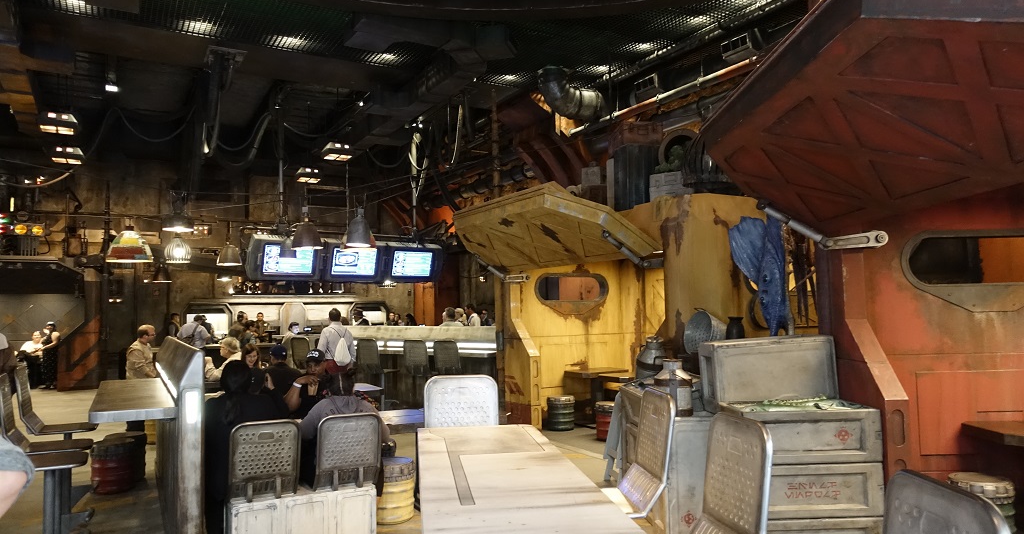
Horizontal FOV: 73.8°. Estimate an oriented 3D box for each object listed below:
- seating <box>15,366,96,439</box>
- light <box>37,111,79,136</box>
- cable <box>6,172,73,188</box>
[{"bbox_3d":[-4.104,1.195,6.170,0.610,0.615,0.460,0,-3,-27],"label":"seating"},{"bbox_3d":[-7.451,-2.355,11.200,0.640,0.320,0.500,2,-5,-30],"label":"light"},{"bbox_3d":[-8.673,-1.584,12.500,1.200,0.280,0.120,0,-3,-27],"label":"cable"}]

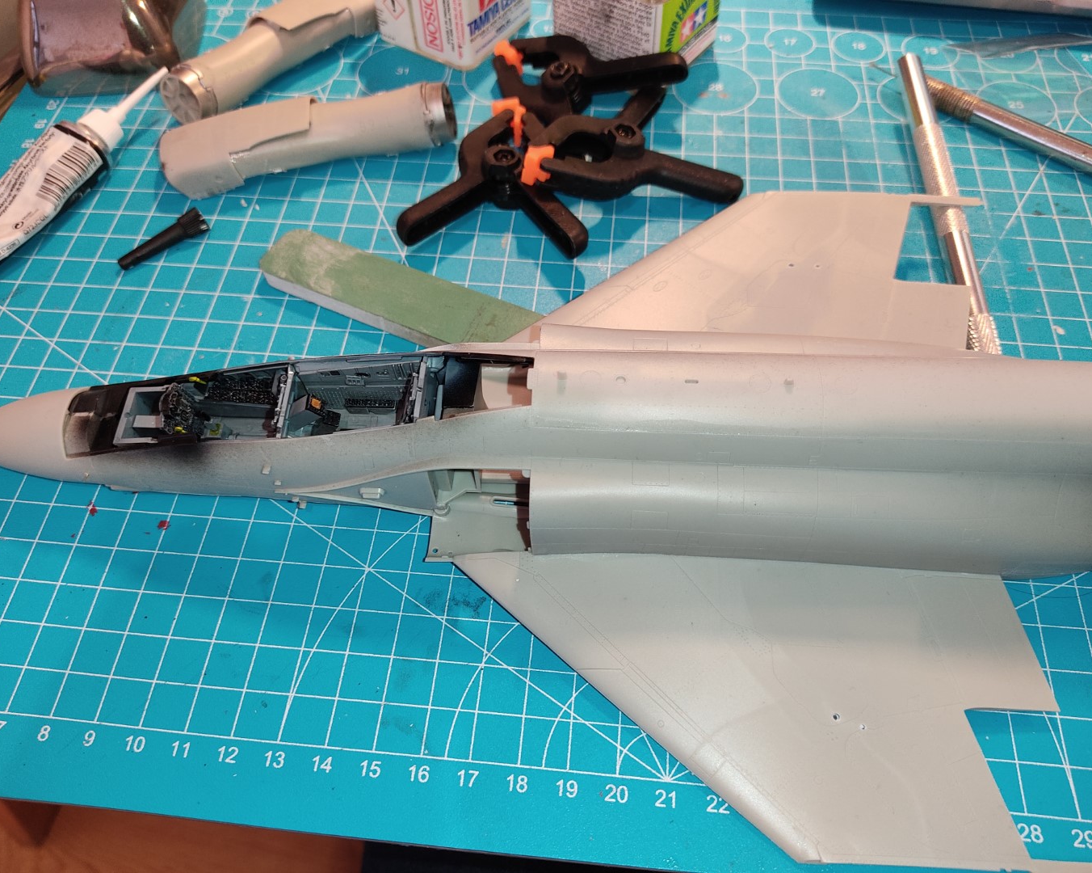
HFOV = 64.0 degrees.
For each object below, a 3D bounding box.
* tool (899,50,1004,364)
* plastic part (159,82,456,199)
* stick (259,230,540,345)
[{"bbox_3d":[0.116,-0.061,0.249,0.009,0.009,0.147,1,59,2],"label":"tool"},{"bbox_3d":[-0.073,-0.095,0.272,0.091,0.019,0.021,-11,58,-6],"label":"plastic part"},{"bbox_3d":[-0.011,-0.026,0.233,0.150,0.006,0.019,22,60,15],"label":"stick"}]

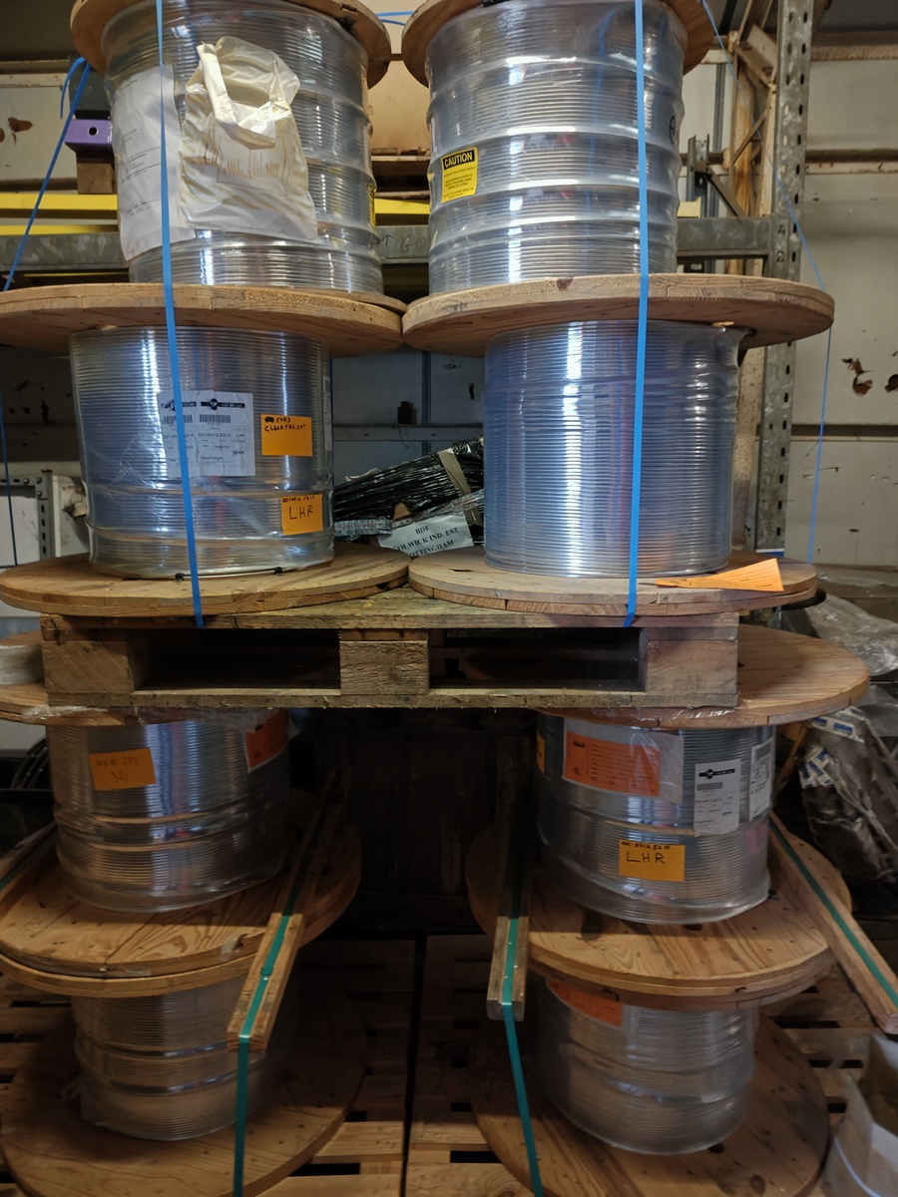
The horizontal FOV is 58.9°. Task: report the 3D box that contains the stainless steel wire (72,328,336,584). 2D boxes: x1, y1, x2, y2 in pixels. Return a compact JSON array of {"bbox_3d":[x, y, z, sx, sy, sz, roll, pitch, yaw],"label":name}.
[{"bbox_3d":[-0.511,-0.307,1.717,0.508,0.467,0.508,-1,10,0],"label":"stainless steel wire"}]

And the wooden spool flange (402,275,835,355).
[{"bbox_3d":[0.320,-0.554,1.629,0.842,0.035,0.842,0,10,0],"label":"wooden spool flange"}]

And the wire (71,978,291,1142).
[{"bbox_3d":[-0.640,0.913,1.941,0.506,0.471,0.506,-1,10,0],"label":"wire"}]

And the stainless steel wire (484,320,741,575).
[{"bbox_3d":[0.333,-0.307,1.686,0.512,0.470,0.512,-1,10,0],"label":"stainless steel wire"}]

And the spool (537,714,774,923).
[{"bbox_3d":[0.462,0.386,1.822,0.519,0.465,0.519,-1,10,0],"label":"spool"}]

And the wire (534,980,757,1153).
[{"bbox_3d":[0.461,0.909,1.896,0.511,0.469,0.511,-1,10,0],"label":"wire"}]

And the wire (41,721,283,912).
[{"bbox_3d":[-0.643,0.384,1.867,0.519,0.470,0.519,-1,10,0],"label":"wire"}]

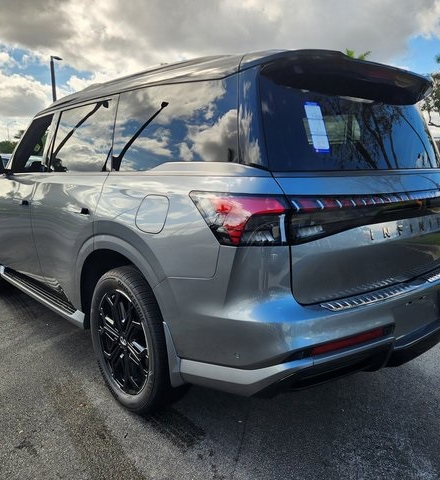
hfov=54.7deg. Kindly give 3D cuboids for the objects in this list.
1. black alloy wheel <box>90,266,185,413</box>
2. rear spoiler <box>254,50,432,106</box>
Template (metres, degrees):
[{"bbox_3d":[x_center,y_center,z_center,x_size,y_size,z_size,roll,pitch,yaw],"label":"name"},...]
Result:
[{"bbox_3d":[-0.464,0.569,2.522,0.280,0.830,0.830,-8,13,-40],"label":"black alloy wheel"},{"bbox_3d":[0.735,-0.804,2.236,1.380,0.190,0.360,-8,13,-40],"label":"rear spoiler"}]

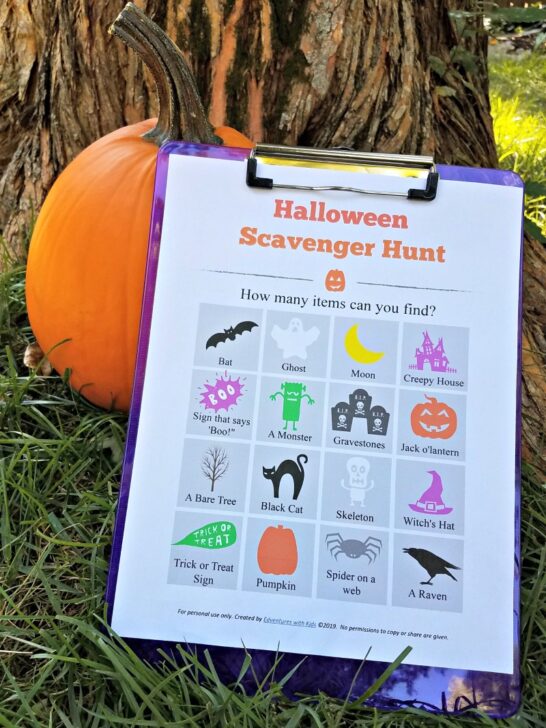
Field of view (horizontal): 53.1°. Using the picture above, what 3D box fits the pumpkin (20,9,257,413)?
[{"bbox_3d":[-0.072,-0.102,0.446,0.246,0.316,0.246,4,33,0],"label":"pumpkin"}]

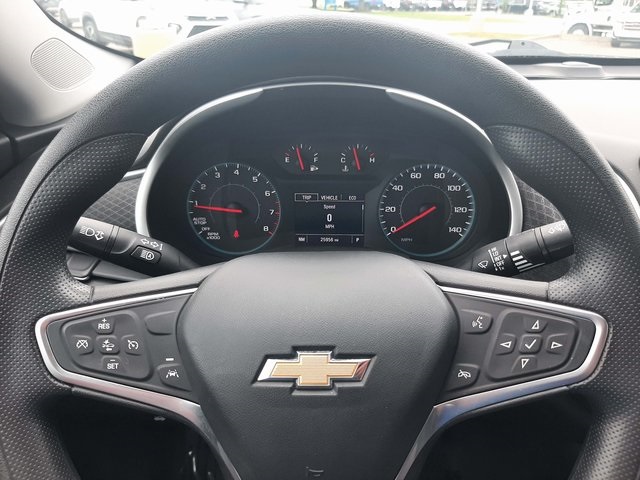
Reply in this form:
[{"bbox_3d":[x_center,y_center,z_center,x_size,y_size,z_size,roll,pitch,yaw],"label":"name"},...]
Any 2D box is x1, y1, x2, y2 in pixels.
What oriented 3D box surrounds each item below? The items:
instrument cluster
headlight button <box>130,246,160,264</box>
[{"bbox_3d":[0.008,-0.064,0.470,0.345,0.165,0.080,0,10,0],"label":"instrument cluster"},{"bbox_3d":[-0.139,0.012,0.385,0.021,0.011,0.006,18,-3,-13],"label":"headlight button"}]

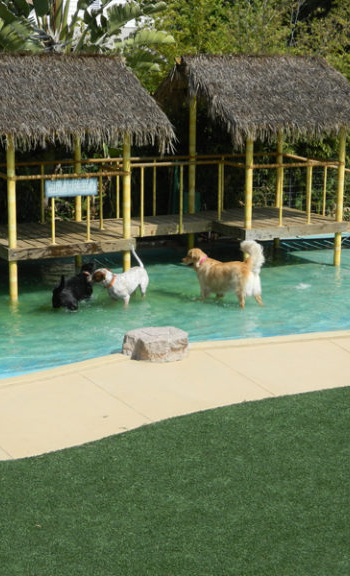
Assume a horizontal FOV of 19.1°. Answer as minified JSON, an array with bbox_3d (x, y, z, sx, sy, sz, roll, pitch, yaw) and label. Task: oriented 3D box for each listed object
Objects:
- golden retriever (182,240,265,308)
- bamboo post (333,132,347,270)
[{"bbox_3d":[0.553,-0.161,11.847,0.920,0.750,0.300,5,13,19],"label":"golden retriever"},{"bbox_3d":[2.191,-1.187,13.831,0.080,1.839,0.080,-6,14,-28],"label":"bamboo post"}]

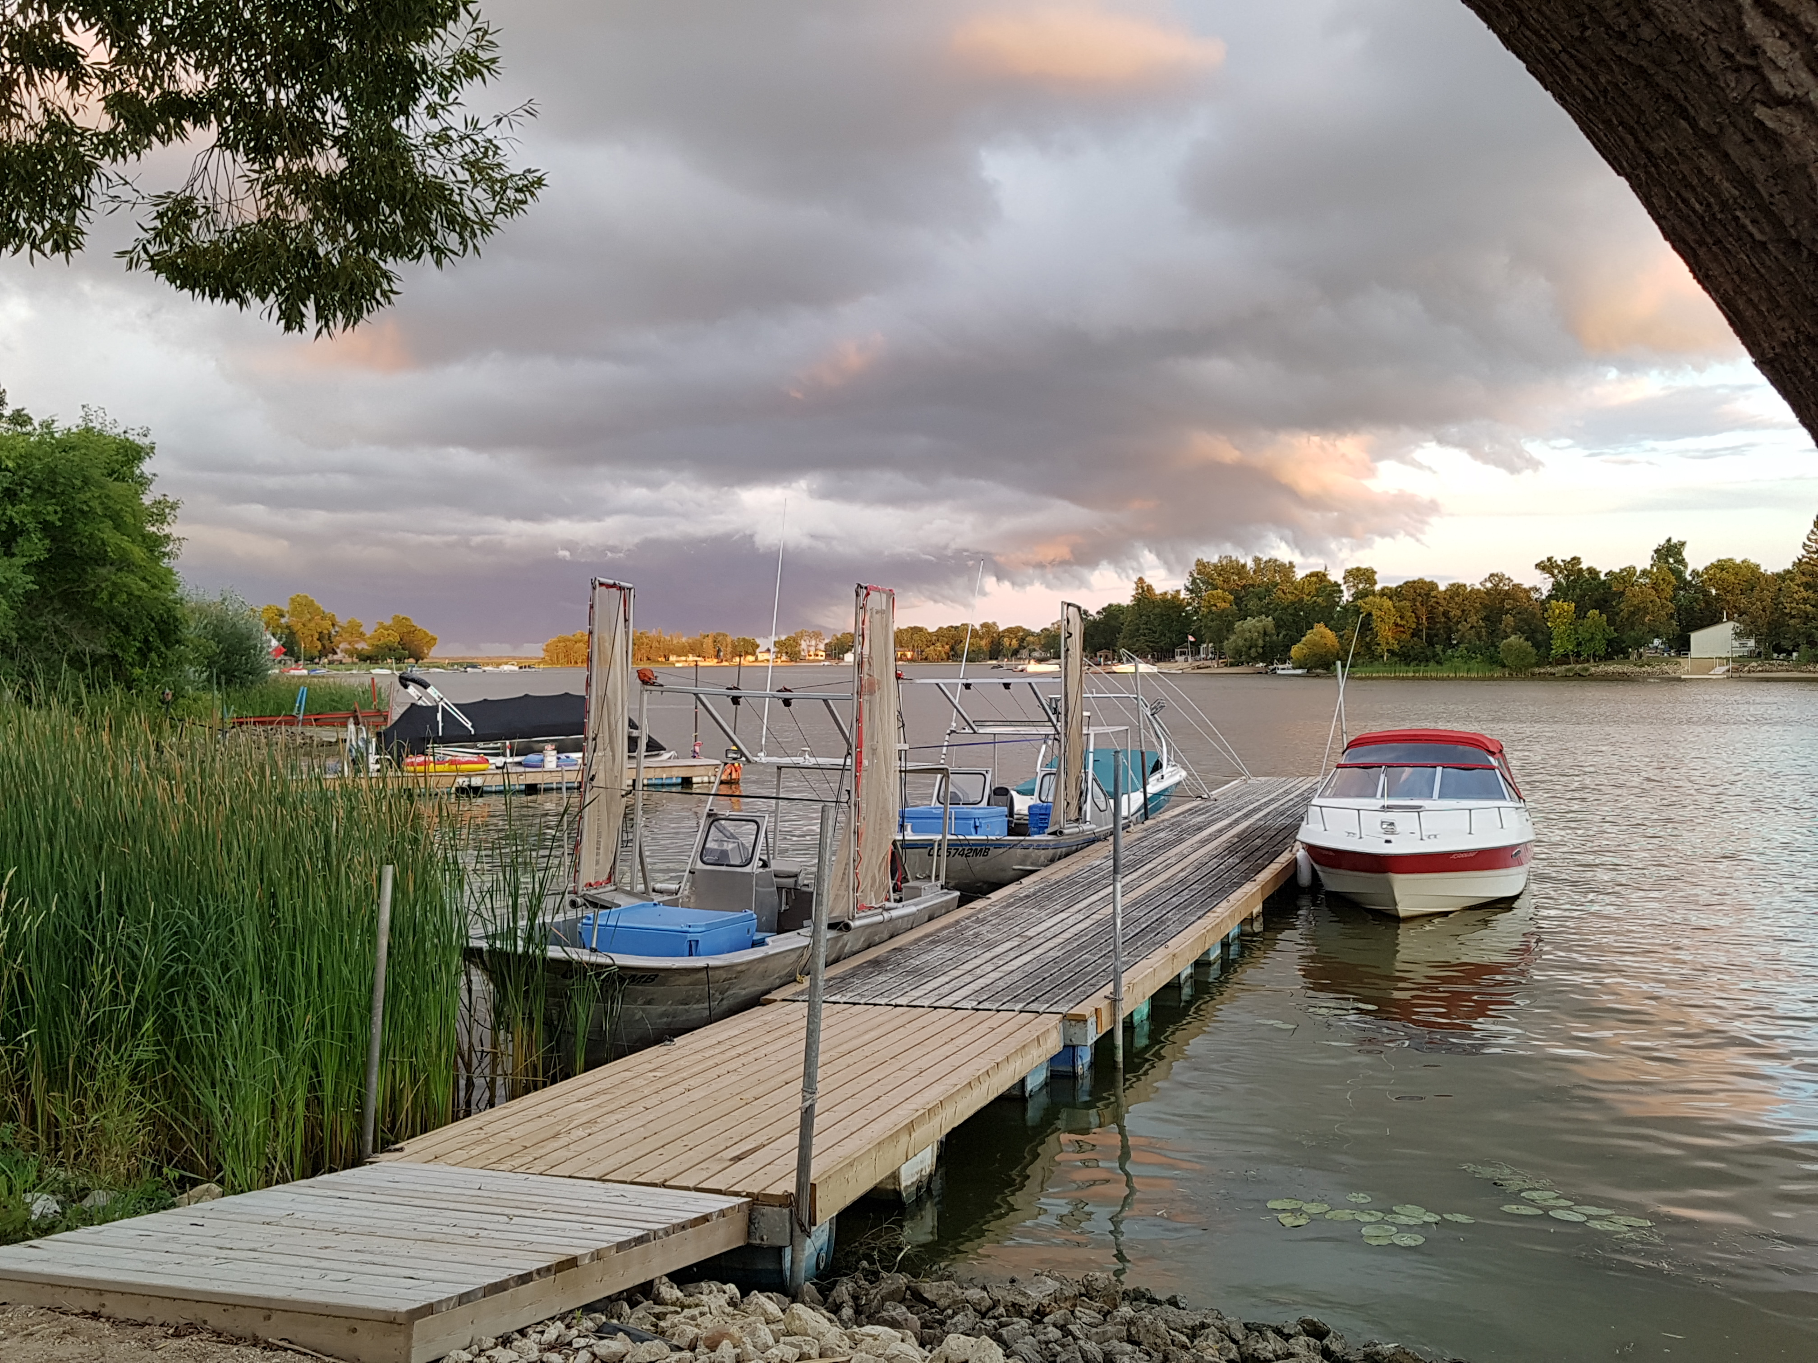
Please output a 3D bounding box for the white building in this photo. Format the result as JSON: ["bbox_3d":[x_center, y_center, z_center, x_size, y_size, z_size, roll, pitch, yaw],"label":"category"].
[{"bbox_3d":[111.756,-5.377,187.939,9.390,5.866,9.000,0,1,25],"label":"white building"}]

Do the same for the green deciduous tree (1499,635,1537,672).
[{"bbox_3d":[84.783,-3.656,189.966,5.340,5.534,5.200,0,1,0],"label":"green deciduous tree"}]

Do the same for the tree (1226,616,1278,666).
[{"bbox_3d":[58.909,-6.721,234.924,9.040,8.800,8.500,0,1,0],"label":"tree"}]

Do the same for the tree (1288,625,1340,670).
[{"bbox_3d":[63.847,-5.255,214.944,8.050,7.603,7.600,0,1,0],"label":"tree"}]

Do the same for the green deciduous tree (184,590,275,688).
[{"bbox_3d":[-31.585,-1.474,62.985,4.650,5.504,4.600,0,1,0],"label":"green deciduous tree"}]

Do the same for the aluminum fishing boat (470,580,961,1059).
[{"bbox_3d":[-1.535,0.887,10.454,2.150,3.300,5.300,0,1,23],"label":"aluminum fishing boat"}]

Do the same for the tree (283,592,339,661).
[{"bbox_3d":[-122.467,-10.775,279.866,11.650,14.853,11.000,0,1,0],"label":"tree"}]

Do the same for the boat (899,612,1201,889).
[{"bbox_3d":[0.970,0.801,15.955,2.150,3.300,6.000,0,1,24],"label":"boat"}]

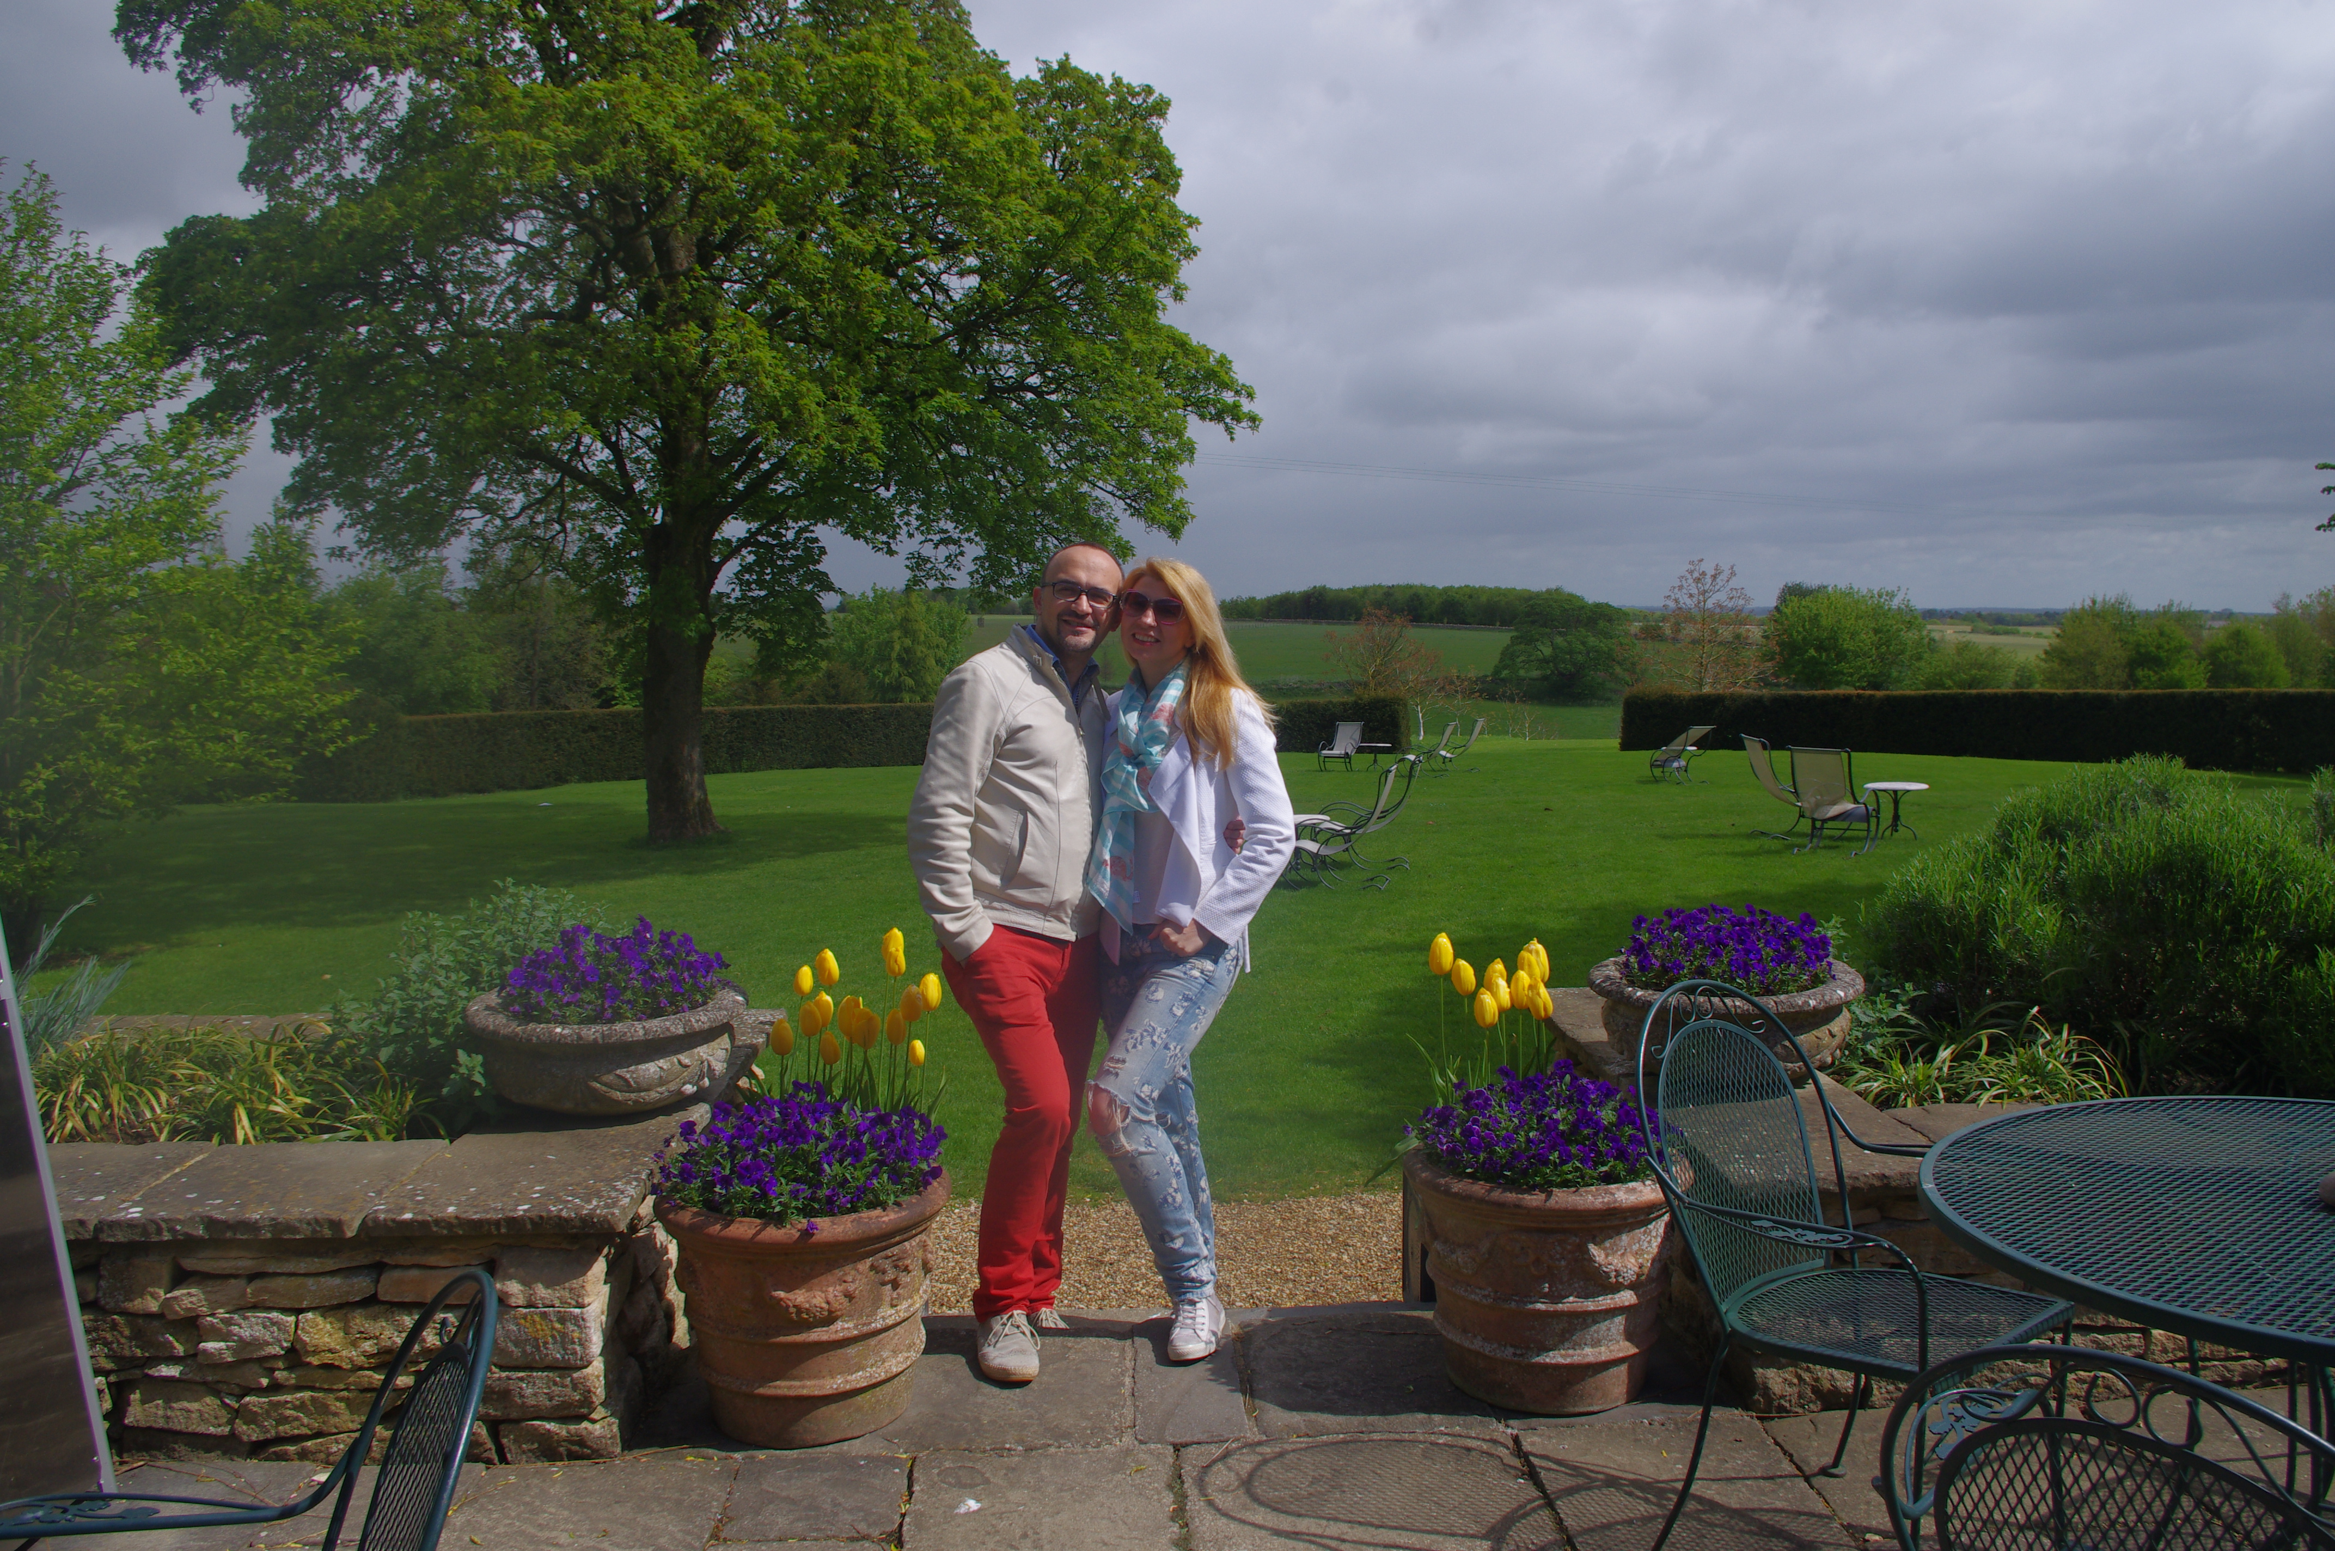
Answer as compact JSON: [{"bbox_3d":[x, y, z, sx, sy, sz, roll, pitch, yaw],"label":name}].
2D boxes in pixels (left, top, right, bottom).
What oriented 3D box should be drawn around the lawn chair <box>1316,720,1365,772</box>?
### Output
[{"bbox_3d":[3.506,-0.569,35.200,0.630,1.000,0.920,3,6,25],"label":"lawn chair"}]

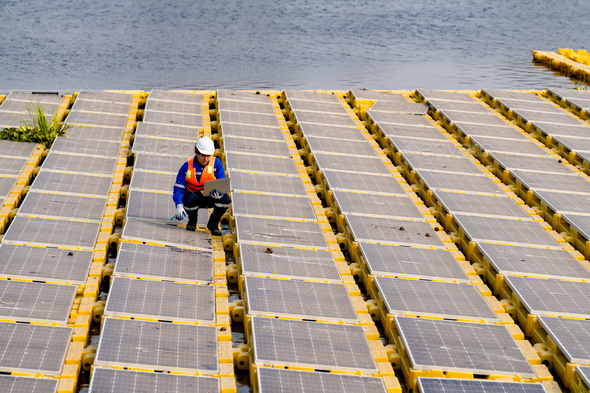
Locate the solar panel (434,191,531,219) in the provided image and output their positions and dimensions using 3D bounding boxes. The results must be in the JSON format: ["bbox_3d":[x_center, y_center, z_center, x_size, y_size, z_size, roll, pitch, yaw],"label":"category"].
[{"bbox_3d":[2.294,0.120,28.641,0.993,0.040,1.963,5,7,-3],"label":"solar panel"}]

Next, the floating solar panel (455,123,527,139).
[{"bbox_3d":[3.165,-1.016,37.404,0.992,0.040,1.956,5,7,-3],"label":"floating solar panel"}]

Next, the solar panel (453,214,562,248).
[{"bbox_3d":[2.388,0.405,26.402,0.992,0.040,1.956,5,7,-3],"label":"solar panel"}]

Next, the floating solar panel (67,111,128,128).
[{"bbox_3d":[-3.316,-1.287,39.303,0.992,0.040,1.956,5,7,-3],"label":"floating solar panel"}]

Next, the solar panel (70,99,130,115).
[{"bbox_3d":[-3.416,-1.571,41.492,0.992,0.040,1.956,5,7,-3],"label":"solar panel"}]

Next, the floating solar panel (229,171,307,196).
[{"bbox_3d":[-0.381,-0.160,30.816,0.992,0.042,1.956,5,7,-3],"label":"floating solar panel"}]

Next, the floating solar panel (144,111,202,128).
[{"bbox_3d":[-2.076,-1.305,39.653,0.992,0.042,1.956,5,7,-3],"label":"floating solar panel"}]

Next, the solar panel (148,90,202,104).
[{"bbox_3d":[-2.248,-1.876,44.085,0.992,0.042,1.956,5,7,-3],"label":"solar panel"}]

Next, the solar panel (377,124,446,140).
[{"bbox_3d":[1.873,-1.031,37.555,0.992,0.042,1.956,5,7,-3],"label":"solar panel"}]

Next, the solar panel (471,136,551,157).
[{"bbox_3d":[3.265,-0.741,35.287,0.993,0.040,1.963,5,7,-3],"label":"solar panel"}]

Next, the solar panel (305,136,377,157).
[{"bbox_3d":[0.713,-0.727,35.099,0.992,0.040,1.956,5,7,-3],"label":"solar panel"}]

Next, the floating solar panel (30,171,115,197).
[{"bbox_3d":[-2.932,-0.147,30.731,0.993,0.040,1.963,5,7,-3],"label":"floating solar panel"}]

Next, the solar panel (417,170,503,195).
[{"bbox_3d":[2.193,-0.165,30.865,0.993,0.040,1.963,5,7,-3],"label":"solar panel"}]

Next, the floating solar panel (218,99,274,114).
[{"bbox_3d":[-0.866,-1.588,41.803,0.993,0.040,1.963,5,7,-3],"label":"floating solar panel"}]

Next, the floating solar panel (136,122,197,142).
[{"bbox_3d":[-2.048,-1.021,37.437,0.992,0.042,1.956,5,7,-3],"label":"floating solar panel"}]

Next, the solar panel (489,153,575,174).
[{"bbox_3d":[3.370,-0.452,33.073,0.993,0.040,1.963,5,7,-3],"label":"solar panel"}]

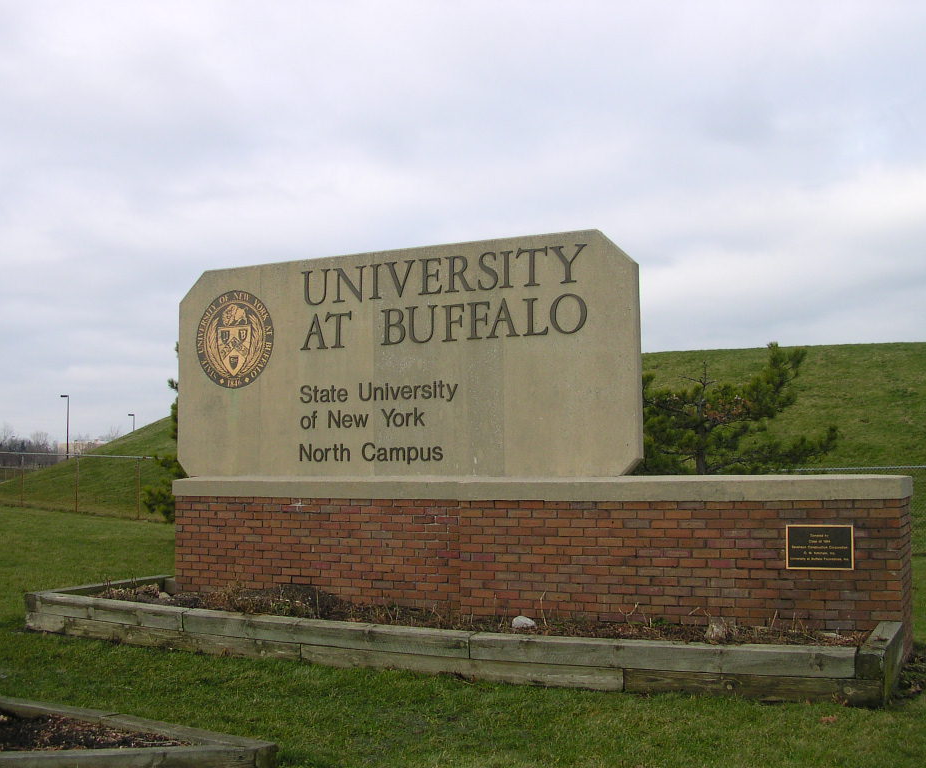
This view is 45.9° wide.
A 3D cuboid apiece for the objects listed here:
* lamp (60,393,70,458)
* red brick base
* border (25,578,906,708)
[{"bbox_3d":[-38.594,5.423,106.000,0.740,8.700,0.400,0,-5,-9],"label":"lamp"},{"bbox_3d":[0.272,1.450,8.856,6.280,1.065,0.850,-3,-5,26],"label":"red brick base"},{"bbox_3d":[-0.149,1.832,8.239,6.520,0.305,2.230,-3,-5,26],"label":"border"}]

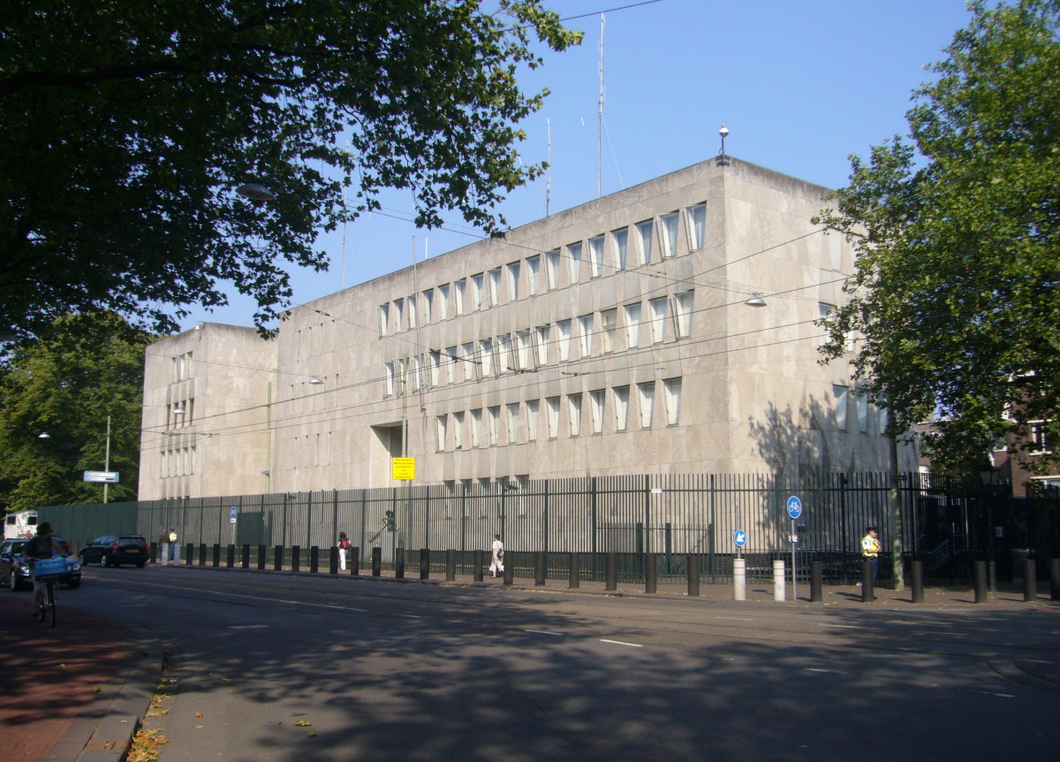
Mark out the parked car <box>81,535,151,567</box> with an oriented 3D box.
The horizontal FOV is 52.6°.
[{"bbox_3d":[-19.700,8.020,50.550,1.800,1.480,4.680,7,-11,-42],"label":"parked car"}]

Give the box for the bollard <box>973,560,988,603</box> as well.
[{"bbox_3d":[11.241,5.014,26.721,0.275,1.030,0.275,0,-8,0],"label":"bollard"}]

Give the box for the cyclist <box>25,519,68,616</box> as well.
[{"bbox_3d":[-8.555,3.329,18.958,0.680,1.660,0.950,5,-9,-34],"label":"cyclist"}]

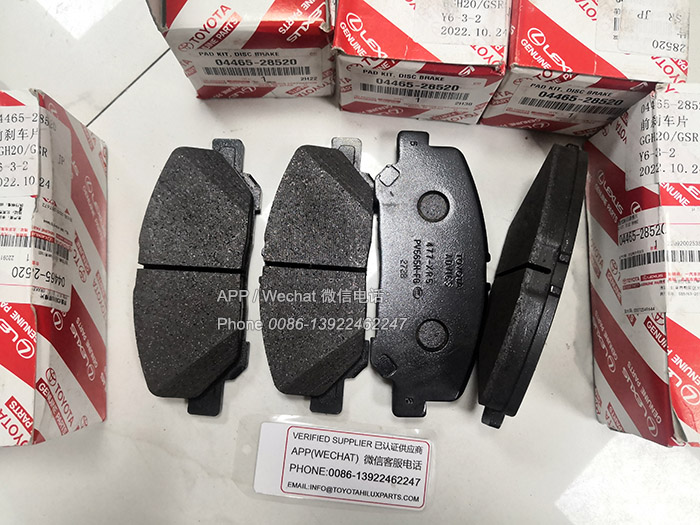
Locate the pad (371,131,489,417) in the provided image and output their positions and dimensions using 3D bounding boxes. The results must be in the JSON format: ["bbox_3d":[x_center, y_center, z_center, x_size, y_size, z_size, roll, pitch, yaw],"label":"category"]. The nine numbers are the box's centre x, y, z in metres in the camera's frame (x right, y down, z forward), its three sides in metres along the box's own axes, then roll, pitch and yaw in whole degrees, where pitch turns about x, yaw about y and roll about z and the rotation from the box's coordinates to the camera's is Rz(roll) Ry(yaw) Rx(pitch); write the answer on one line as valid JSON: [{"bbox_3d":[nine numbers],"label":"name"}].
[{"bbox_3d":[0.044,0.005,0.302,0.062,0.018,0.155,2,81,-1],"label":"pad"}]

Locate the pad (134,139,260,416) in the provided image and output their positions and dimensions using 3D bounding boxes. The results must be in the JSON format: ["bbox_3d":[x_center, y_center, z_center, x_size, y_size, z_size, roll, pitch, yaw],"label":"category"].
[{"bbox_3d":[-0.083,0.004,0.300,0.062,0.018,0.155,3,81,0],"label":"pad"}]

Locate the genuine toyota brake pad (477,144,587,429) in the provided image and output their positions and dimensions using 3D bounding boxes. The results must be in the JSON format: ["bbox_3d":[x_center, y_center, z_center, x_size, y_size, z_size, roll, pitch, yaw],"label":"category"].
[{"bbox_3d":[0.086,0.007,0.266,0.017,0.062,0.147,18,83,3],"label":"genuine toyota brake pad"}]

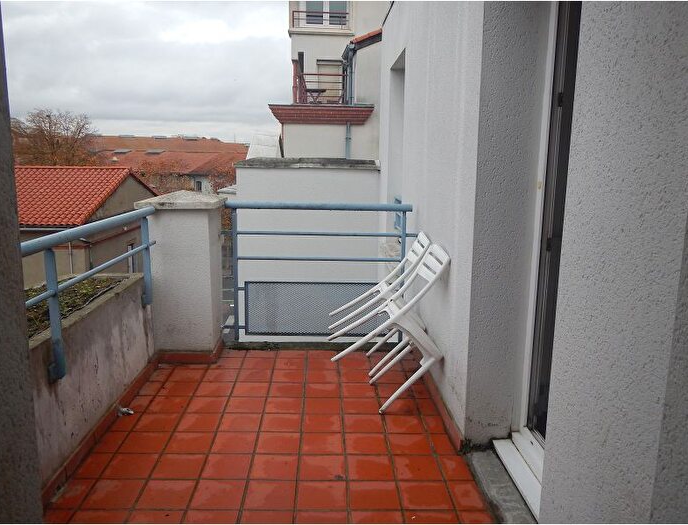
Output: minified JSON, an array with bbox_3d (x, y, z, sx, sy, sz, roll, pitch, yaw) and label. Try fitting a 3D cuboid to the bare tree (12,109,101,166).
[{"bbox_3d":[-21.409,-7.215,42.366,7.000,9.000,6.600,1,11,-2],"label":"bare tree"}]

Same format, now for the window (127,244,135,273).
[{"bbox_3d":[-9.390,-0.107,24.877,0.200,1.450,1.050,1,11,-2],"label":"window"}]

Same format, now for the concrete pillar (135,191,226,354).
[{"bbox_3d":[-1.039,0.068,3.744,0.485,1.080,0.480,1,11,-2],"label":"concrete pillar"}]

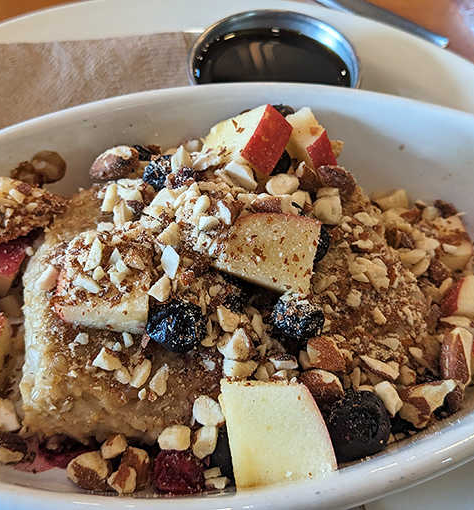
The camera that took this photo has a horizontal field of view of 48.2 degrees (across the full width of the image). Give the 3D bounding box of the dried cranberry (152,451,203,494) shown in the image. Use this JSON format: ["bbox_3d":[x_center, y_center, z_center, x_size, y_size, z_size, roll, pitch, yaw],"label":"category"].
[{"bbox_3d":[-0.015,0.057,0.140,0.013,0.009,0.011,2,59,0],"label":"dried cranberry"}]

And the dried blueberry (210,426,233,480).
[{"bbox_3d":[-0.001,0.054,0.145,0.014,0.012,0.013,2,59,0],"label":"dried blueberry"}]

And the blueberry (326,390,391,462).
[{"bbox_3d":[0.033,0.046,0.142,0.017,0.017,0.018,2,59,0],"label":"blueberry"}]

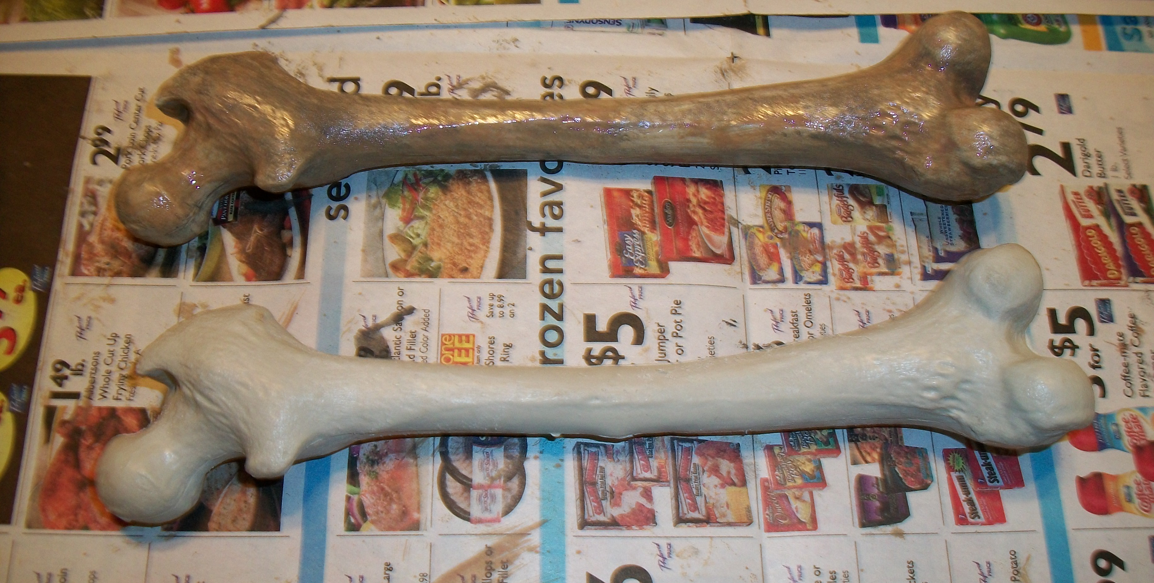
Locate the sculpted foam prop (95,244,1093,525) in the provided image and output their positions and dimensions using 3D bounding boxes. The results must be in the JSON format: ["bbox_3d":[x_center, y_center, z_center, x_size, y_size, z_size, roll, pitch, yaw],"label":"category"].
[{"bbox_3d":[0.011,0.036,0.443,0.410,0.061,0.083,-4,69,-5],"label":"sculpted foam prop"}]

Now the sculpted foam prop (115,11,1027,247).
[{"bbox_3d":[0.001,-0.077,0.486,0.410,0.061,0.083,-4,69,-5],"label":"sculpted foam prop"}]

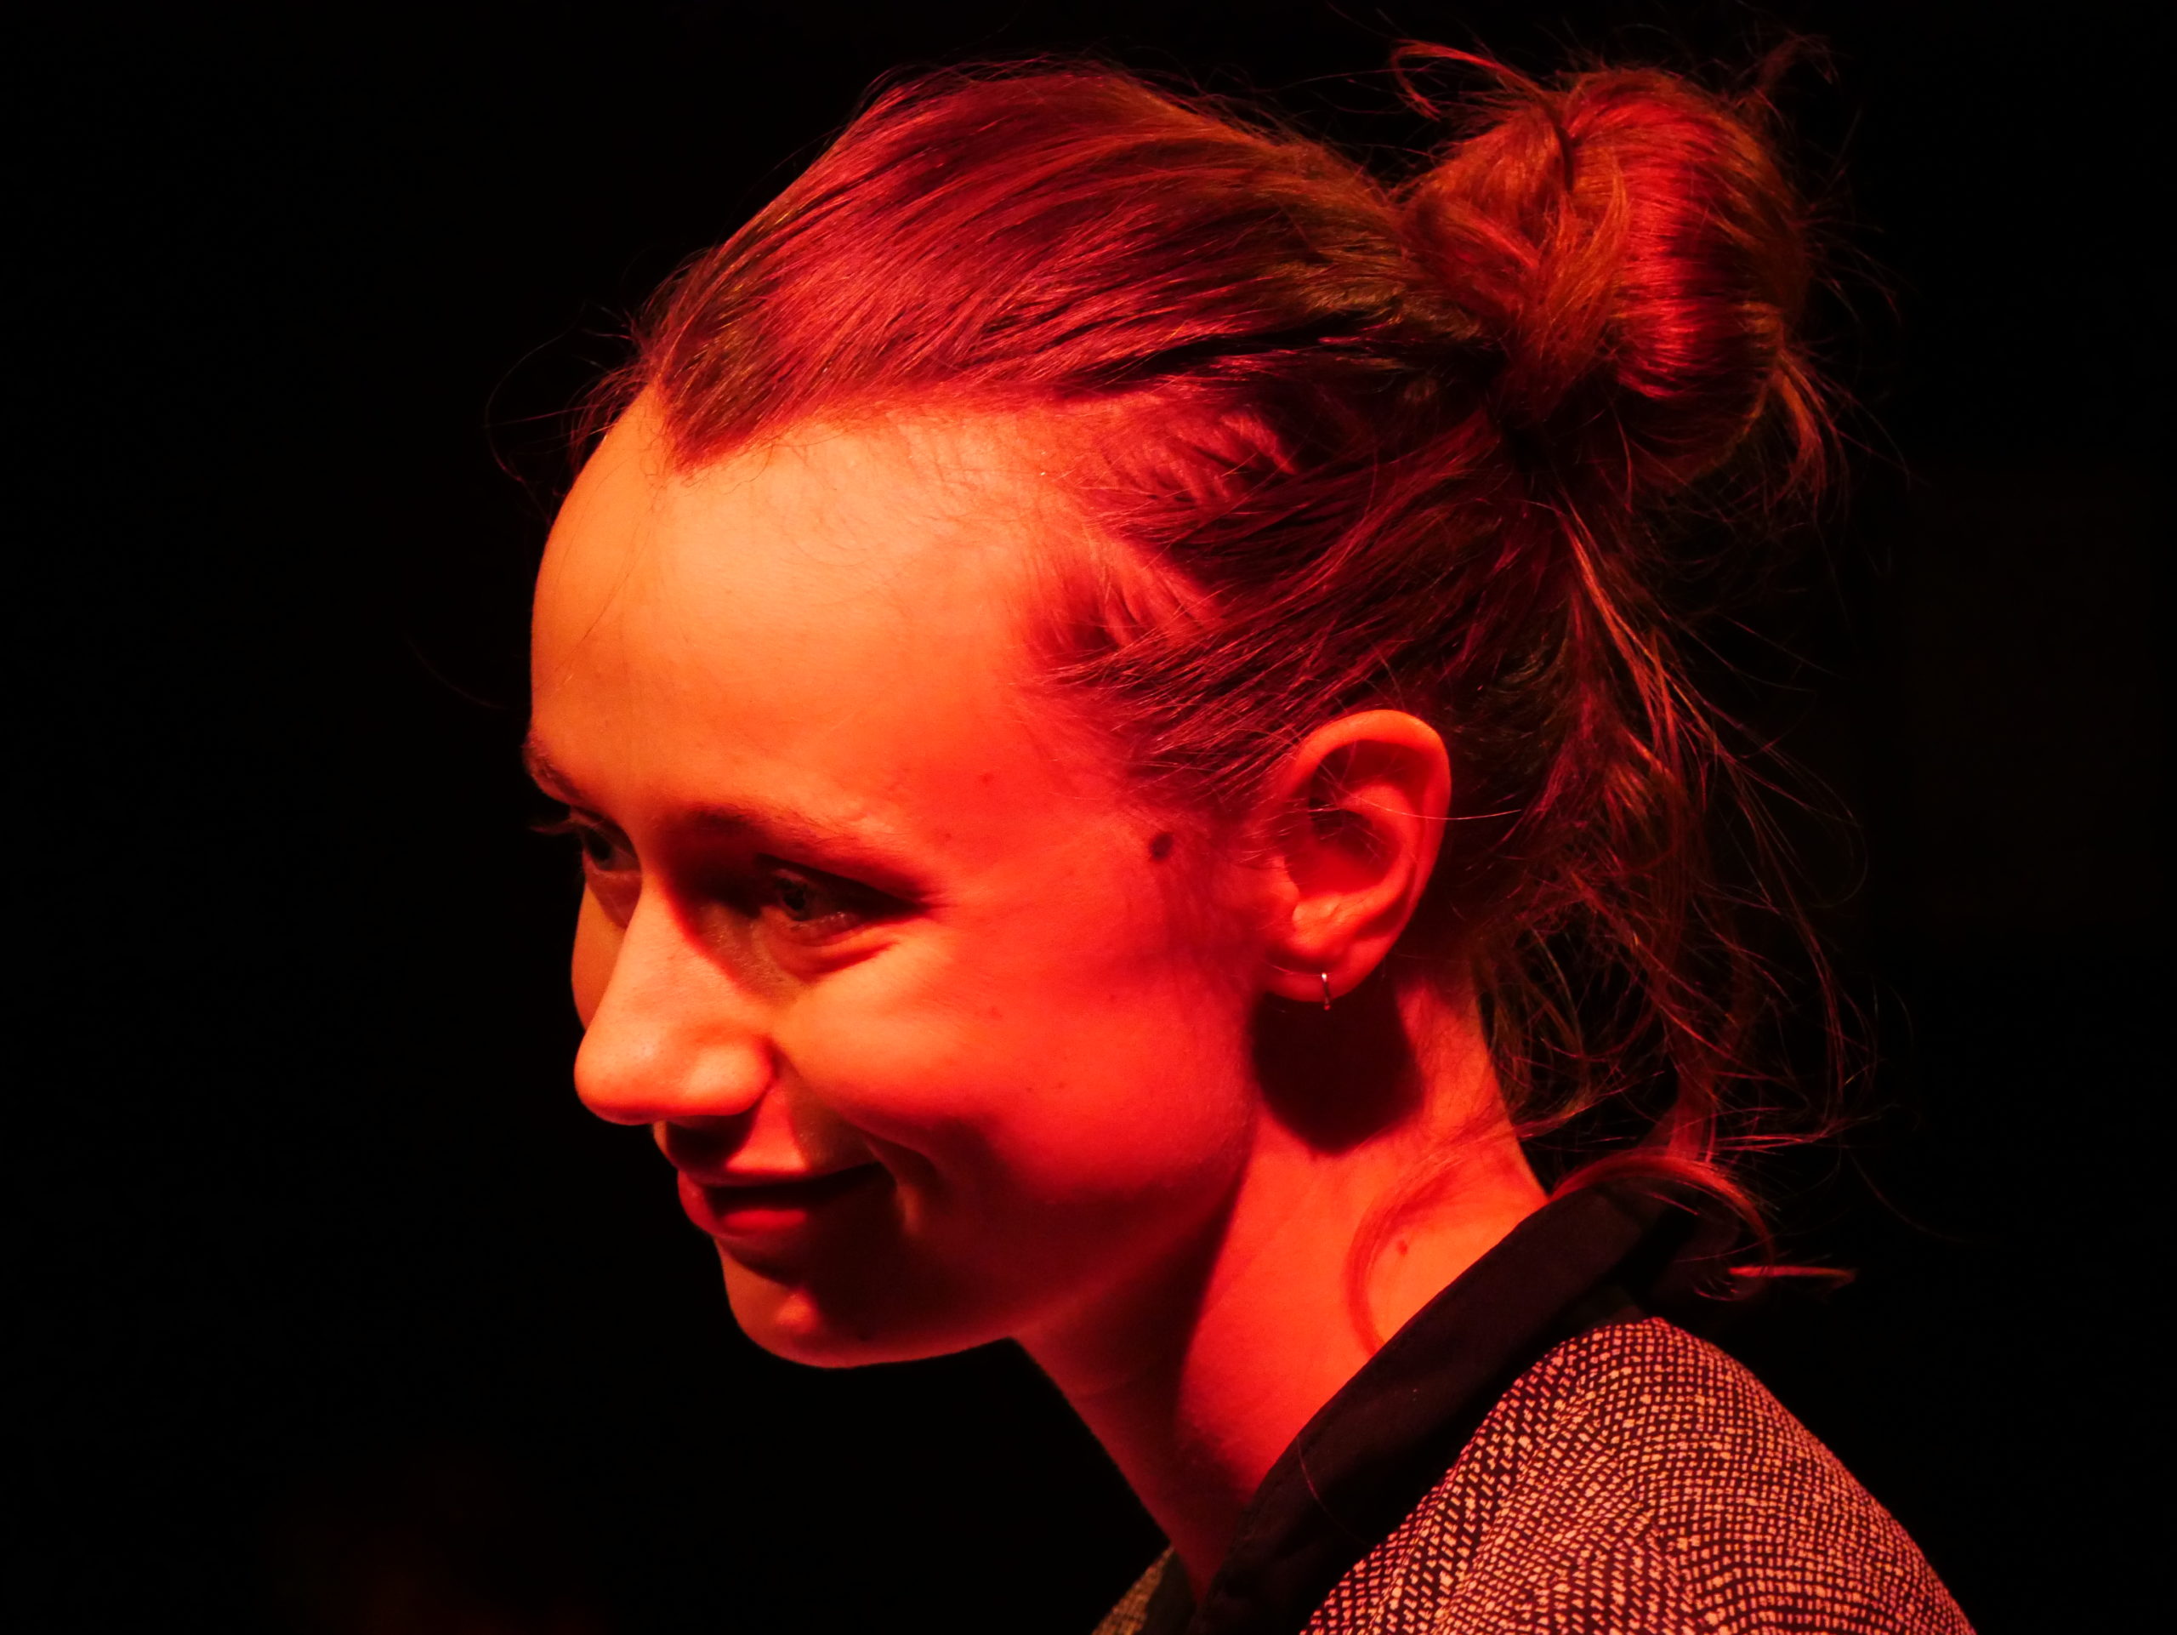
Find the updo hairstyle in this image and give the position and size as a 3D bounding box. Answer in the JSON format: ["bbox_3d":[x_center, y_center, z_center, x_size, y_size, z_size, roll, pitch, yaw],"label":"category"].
[{"bbox_3d":[0.033,-0.029,2.930,0.285,0.255,0.170,-11,14,-36],"label":"updo hairstyle"}]

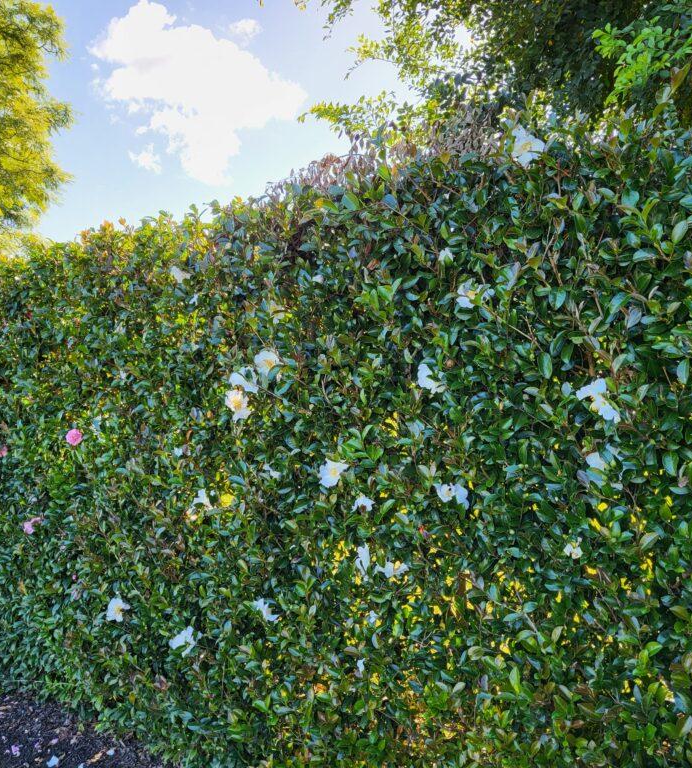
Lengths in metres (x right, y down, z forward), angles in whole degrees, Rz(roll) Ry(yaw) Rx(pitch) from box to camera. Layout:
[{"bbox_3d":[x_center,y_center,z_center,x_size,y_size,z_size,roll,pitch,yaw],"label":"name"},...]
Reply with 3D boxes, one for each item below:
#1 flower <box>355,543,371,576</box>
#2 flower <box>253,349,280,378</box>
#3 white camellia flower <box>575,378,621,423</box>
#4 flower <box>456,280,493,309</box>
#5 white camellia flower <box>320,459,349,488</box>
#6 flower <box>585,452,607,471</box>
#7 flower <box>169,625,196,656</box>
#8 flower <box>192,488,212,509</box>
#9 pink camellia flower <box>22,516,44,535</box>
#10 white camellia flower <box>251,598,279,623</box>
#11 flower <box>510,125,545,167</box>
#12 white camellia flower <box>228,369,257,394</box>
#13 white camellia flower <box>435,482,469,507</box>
[{"bbox_3d":[0.042,0.451,1.978,0.045,0.077,0.070,0,0,-35],"label":"flower"},{"bbox_3d":[-0.257,-0.066,2.487,0.090,0.095,0.050,0,0,7],"label":"flower"},{"bbox_3d":[0.591,0.039,1.807,0.105,0.100,0.060,0,0,35],"label":"white camellia flower"},{"bbox_3d":[0.293,-0.206,1.770,0.085,0.067,0.045,0,-6,9],"label":"flower"},{"bbox_3d":[-0.030,0.237,2.038,0.075,0.075,0.040,0,0,7],"label":"white camellia flower"},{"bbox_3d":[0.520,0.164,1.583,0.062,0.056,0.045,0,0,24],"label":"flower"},{"bbox_3d":[-0.585,0.917,2.749,0.095,0.105,0.050,0,0,0],"label":"flower"},{"bbox_3d":[-0.500,0.399,2.682,0.075,0.075,0.050,0,0,14],"label":"flower"},{"bbox_3d":[-1.374,0.622,3.382,0.085,0.075,0.050,0,0,8],"label":"pink camellia flower"},{"bbox_3d":[-0.231,0.649,2.204,0.070,0.066,0.045,0,-15,-18],"label":"white camellia flower"},{"bbox_3d":[0.471,-0.619,1.995,0.090,0.100,0.050,0,0,23],"label":"flower"},{"bbox_3d":[-0.301,-0.010,2.262,0.078,0.066,0.045,0,0,18],"label":"white camellia flower"},{"bbox_3d":[0.282,0.295,2.055,0.090,0.065,0.055,0,0,23],"label":"white camellia flower"}]

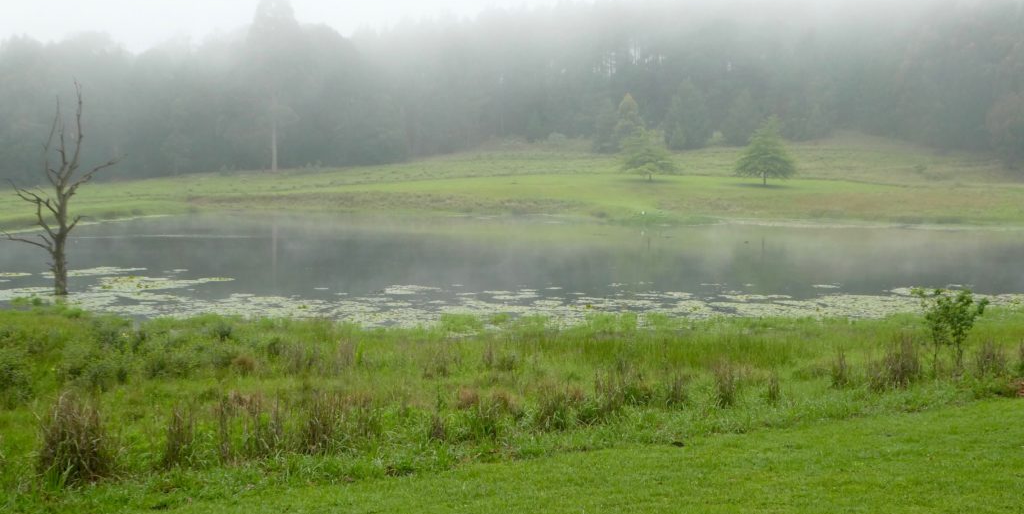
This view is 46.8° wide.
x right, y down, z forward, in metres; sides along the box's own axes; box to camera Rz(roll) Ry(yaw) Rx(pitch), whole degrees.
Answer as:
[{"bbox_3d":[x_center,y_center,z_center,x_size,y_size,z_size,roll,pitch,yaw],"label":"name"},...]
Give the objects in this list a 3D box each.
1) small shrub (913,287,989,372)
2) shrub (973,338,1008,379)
[{"bbox_3d":[7.300,1.224,19.700,1.265,1.432,1.075,0,3,0],"label":"small shrub"},{"bbox_3d":[7.683,1.630,19.000,0.578,0.674,0.578,0,3,0],"label":"shrub"}]

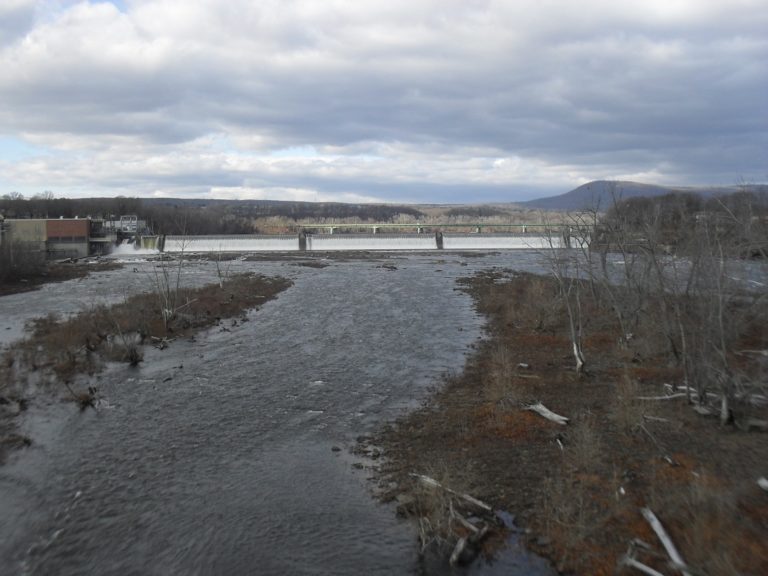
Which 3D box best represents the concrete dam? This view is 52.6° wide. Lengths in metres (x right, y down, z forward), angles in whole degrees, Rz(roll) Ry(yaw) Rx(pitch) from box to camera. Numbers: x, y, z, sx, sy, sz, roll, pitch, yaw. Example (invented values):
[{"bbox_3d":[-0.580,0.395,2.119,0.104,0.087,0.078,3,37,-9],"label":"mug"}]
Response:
[{"bbox_3d":[-3.000,-31.600,537.000,292.000,11.000,13.000,0,5,-6],"label":"concrete dam"}]

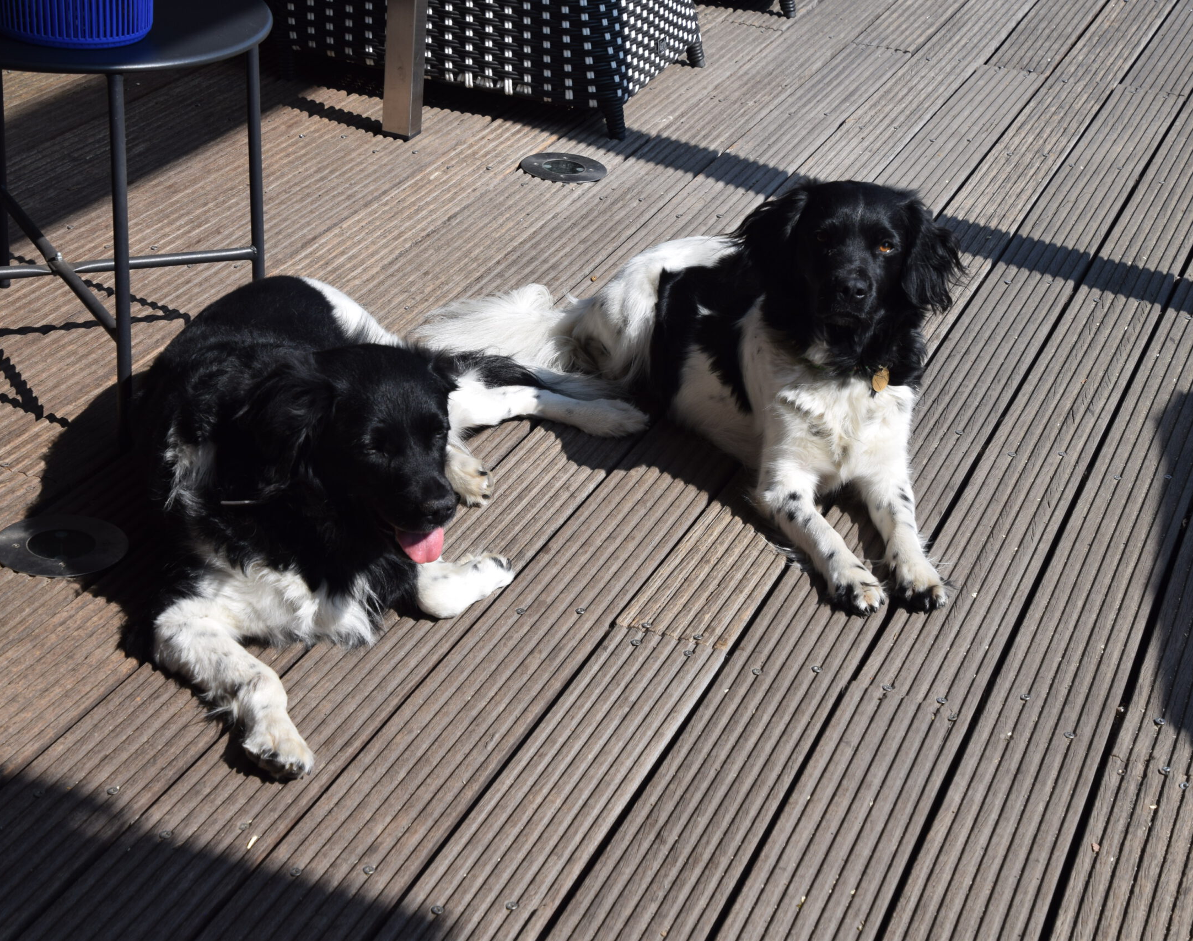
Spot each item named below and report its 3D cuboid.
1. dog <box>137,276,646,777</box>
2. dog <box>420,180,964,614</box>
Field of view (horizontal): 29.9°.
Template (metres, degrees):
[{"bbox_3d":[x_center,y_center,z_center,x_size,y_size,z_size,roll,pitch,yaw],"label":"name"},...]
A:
[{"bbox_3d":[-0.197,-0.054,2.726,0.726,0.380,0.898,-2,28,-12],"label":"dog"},{"bbox_3d":[0.190,-0.236,3.057,0.357,0.450,0.999,-17,34,-35],"label":"dog"}]

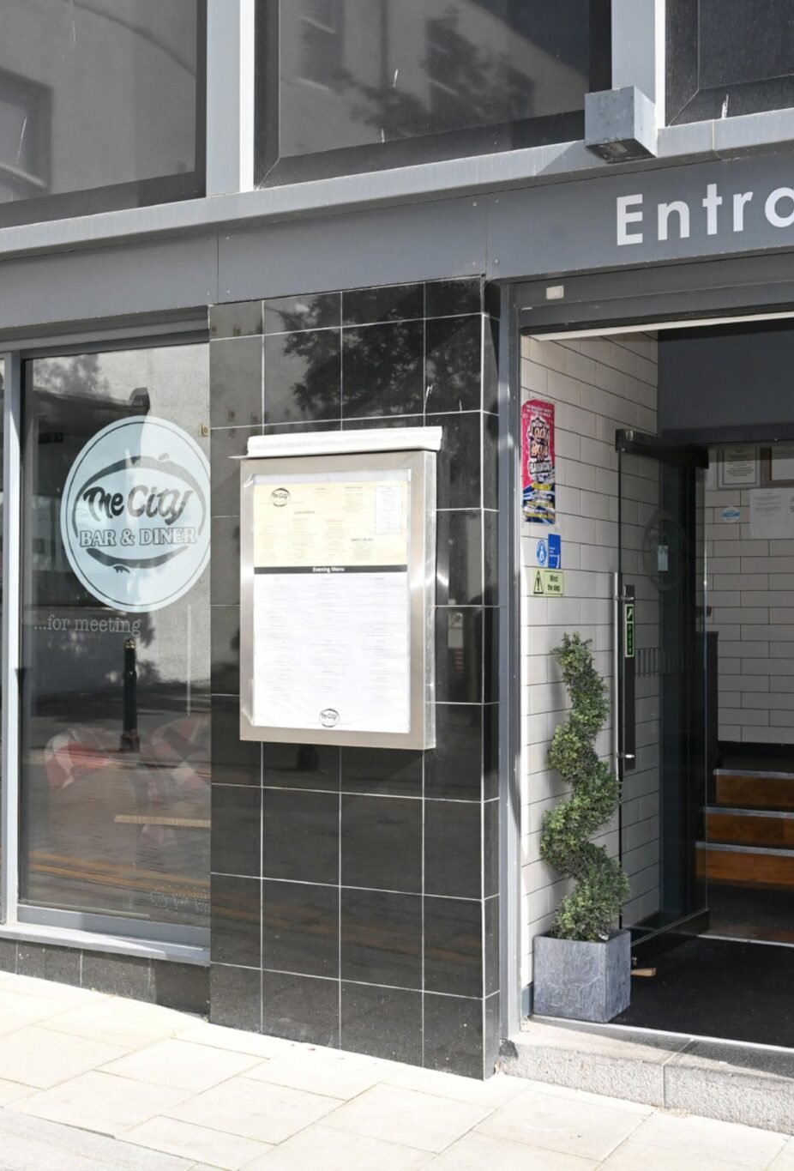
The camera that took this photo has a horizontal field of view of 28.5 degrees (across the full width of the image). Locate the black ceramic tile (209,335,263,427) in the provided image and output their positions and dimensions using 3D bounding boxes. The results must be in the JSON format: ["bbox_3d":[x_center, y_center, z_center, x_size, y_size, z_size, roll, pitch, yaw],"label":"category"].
[{"bbox_3d":[-0.542,-0.693,5.345,0.210,0.302,0.015,0,-1,29],"label":"black ceramic tile"}]

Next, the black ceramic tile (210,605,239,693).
[{"bbox_3d":[-0.543,0.225,5.334,0.210,0.302,0.015,0,-1,29],"label":"black ceramic tile"}]

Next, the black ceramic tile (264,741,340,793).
[{"bbox_3d":[-0.317,0.531,5.219,0.307,0.304,0.010,0,-1,29],"label":"black ceramic tile"}]

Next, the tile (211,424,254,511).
[{"bbox_3d":[-0.539,-0.383,5.283,0.211,0.300,0.010,0,-1,28],"label":"tile"}]

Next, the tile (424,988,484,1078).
[{"bbox_3d":[0.180,1.405,4.873,0.205,0.248,0.010,0,-1,28],"label":"tile"}]

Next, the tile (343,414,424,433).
[{"bbox_3d":[-0.045,-0.391,5.080,0.307,0.304,0.010,0,-1,29],"label":"tile"}]

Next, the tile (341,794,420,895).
[{"bbox_3d":[-0.046,0.840,5.084,0.310,0.308,0.012,0,-1,28],"label":"tile"}]

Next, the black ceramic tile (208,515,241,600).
[{"bbox_3d":[-0.546,-0.081,5.353,0.211,0.304,0.010,0,-1,29],"label":"black ceramic tile"}]

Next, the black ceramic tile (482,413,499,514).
[{"bbox_3d":[0.296,-0.393,4.955,0.010,0.304,0.120,0,-1,29],"label":"black ceramic tile"}]

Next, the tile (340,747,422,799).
[{"bbox_3d":[-0.044,0.528,5.055,0.305,0.302,0.015,0,-1,29],"label":"tile"}]

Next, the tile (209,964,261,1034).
[{"bbox_3d":[-0.539,1.385,5.251,0.210,0.210,0.010,0,-1,29],"label":"tile"}]

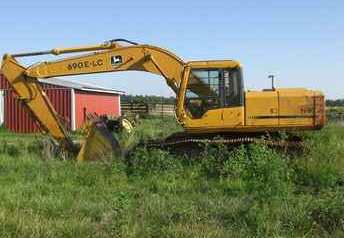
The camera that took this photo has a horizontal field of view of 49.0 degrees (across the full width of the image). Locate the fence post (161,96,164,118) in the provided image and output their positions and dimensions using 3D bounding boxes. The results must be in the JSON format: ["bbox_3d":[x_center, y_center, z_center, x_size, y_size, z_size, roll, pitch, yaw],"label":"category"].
[{"bbox_3d":[-0.809,-1.007,32.500,0.120,1.900,0.120,0,3,0],"label":"fence post"}]

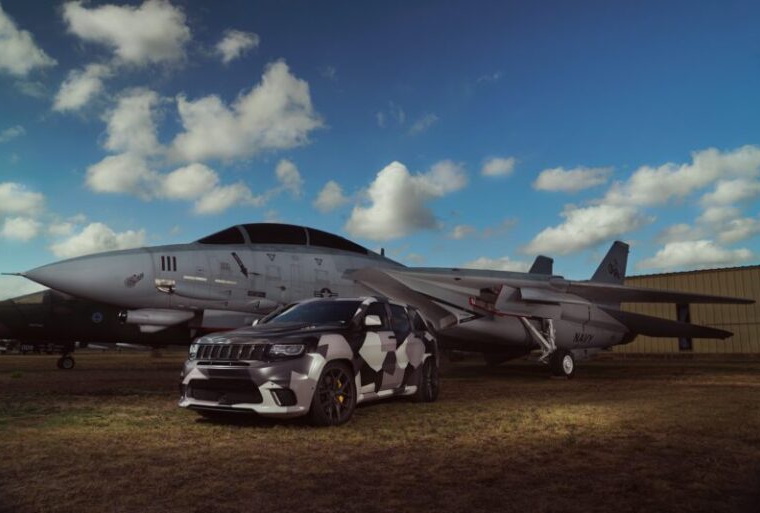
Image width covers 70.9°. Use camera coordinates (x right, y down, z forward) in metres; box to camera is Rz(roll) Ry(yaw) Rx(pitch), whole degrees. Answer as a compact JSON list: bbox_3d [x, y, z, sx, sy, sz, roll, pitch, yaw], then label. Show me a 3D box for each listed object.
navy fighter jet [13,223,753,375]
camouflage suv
[{"bbox_3d":[0.836,1.073,15.176,19.100,4.850,11.500,9,-13,-37],"label":"navy fighter jet"},{"bbox_3d":[-0.656,1.427,8.050,2.060,1.720,4.810,-5,-11,27],"label":"camouflage suv"}]

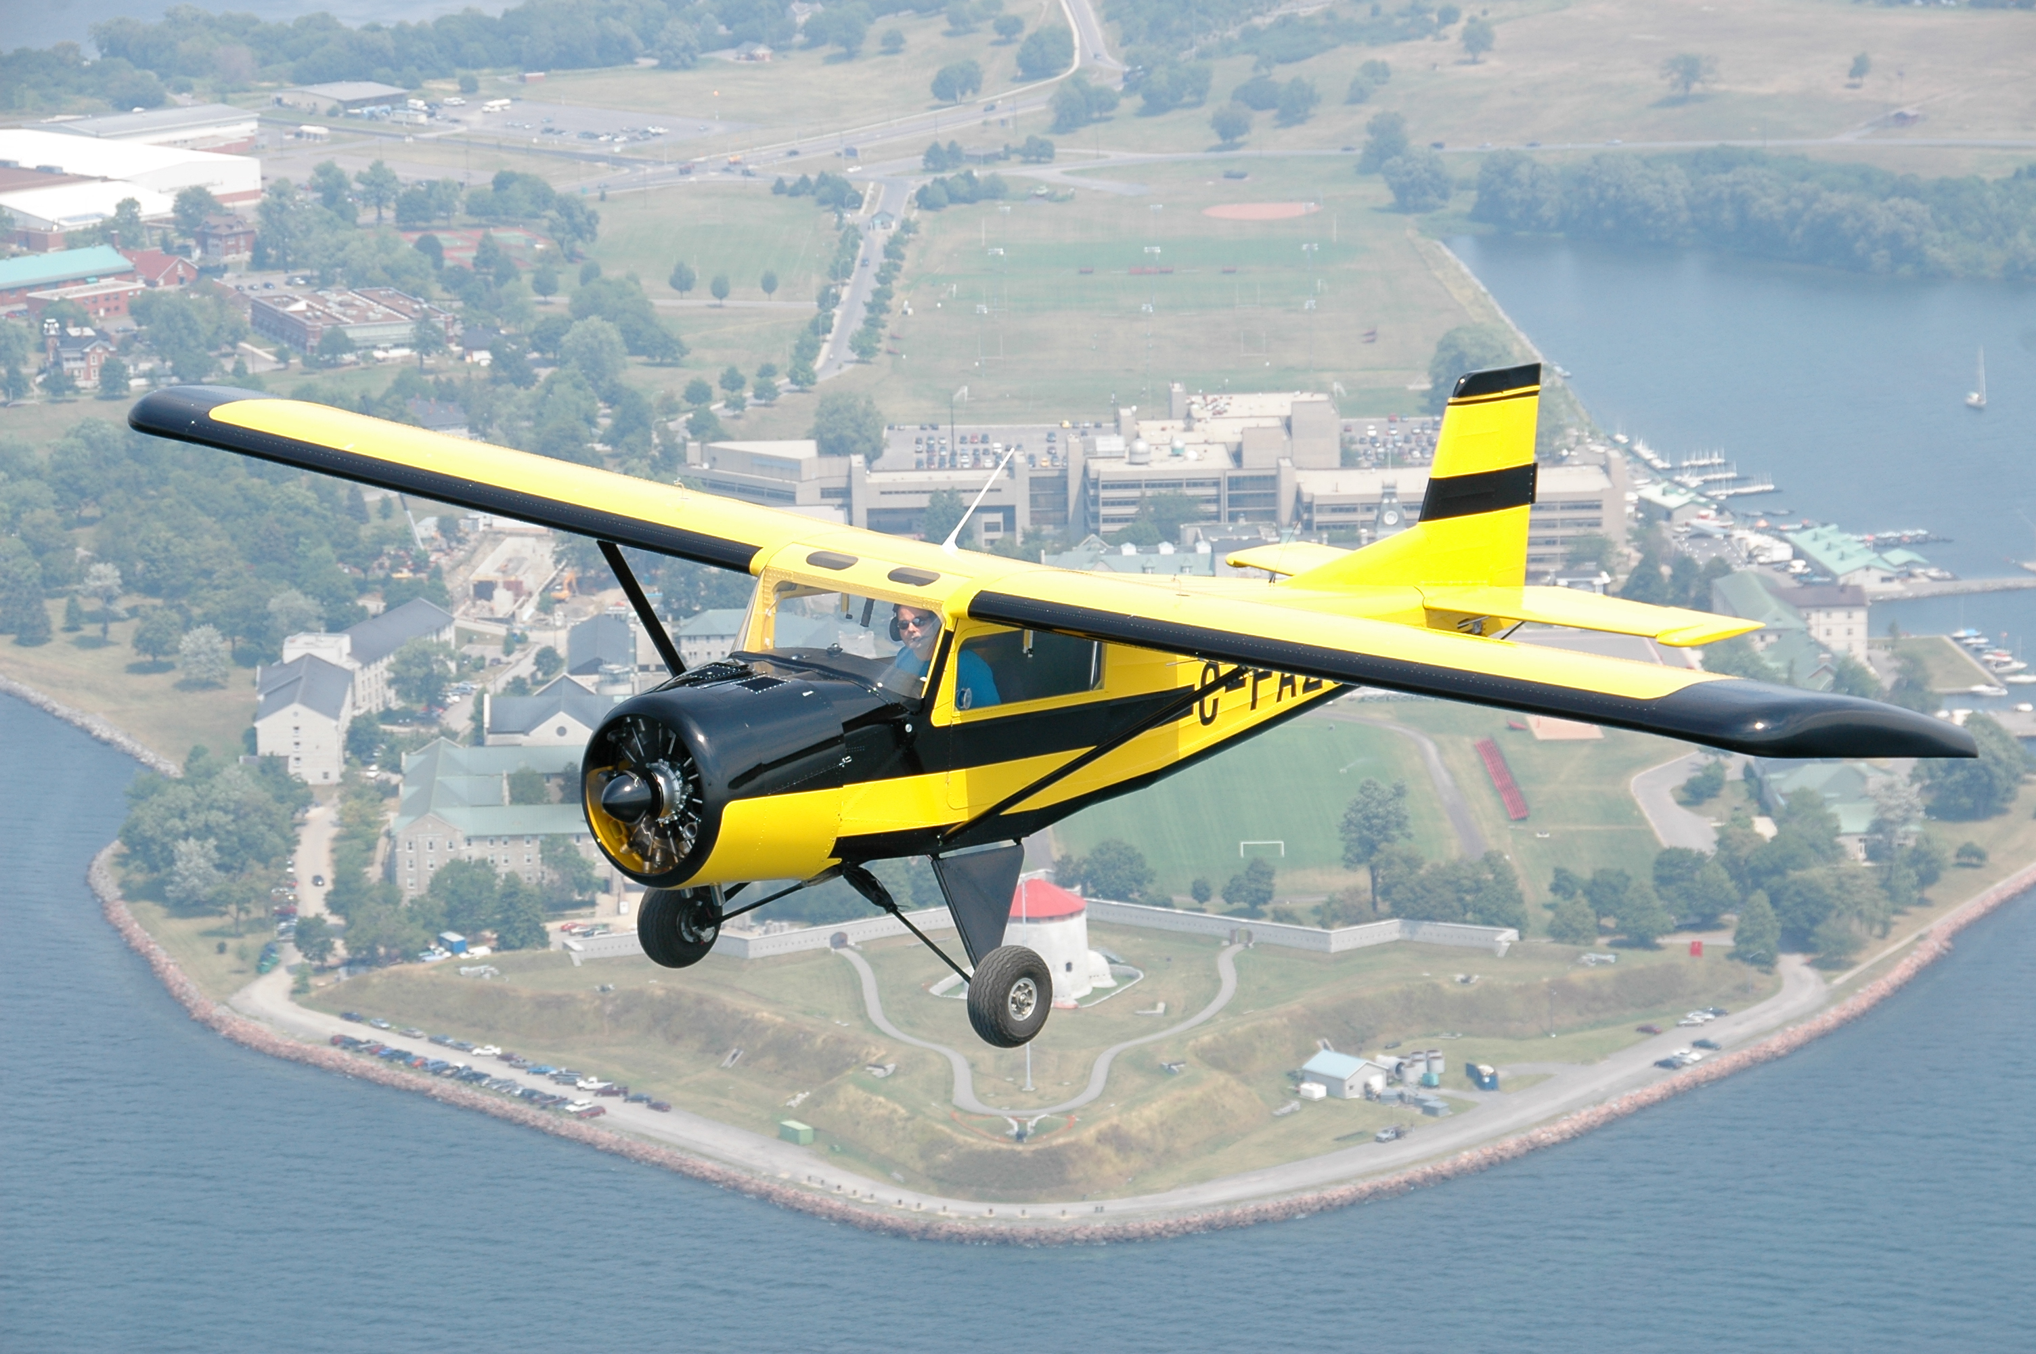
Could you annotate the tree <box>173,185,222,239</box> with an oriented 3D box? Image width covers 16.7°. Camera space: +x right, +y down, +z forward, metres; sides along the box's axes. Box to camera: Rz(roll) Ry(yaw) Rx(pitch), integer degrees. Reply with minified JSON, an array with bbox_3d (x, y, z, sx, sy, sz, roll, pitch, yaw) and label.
[{"bbox_3d":[-230.907,-130.516,1953.696,14.770,15.310,14.330,-2,13,0],"label":"tree"}]

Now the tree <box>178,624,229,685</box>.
[{"bbox_3d":[-166.921,-4.882,1421.910,10.750,11.370,10.430,-2,13,0],"label":"tree"}]

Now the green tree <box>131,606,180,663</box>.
[{"bbox_3d":[-185.917,-9.333,1497.210,10.459,12.040,10.459,-3,11,-7],"label":"green tree"}]

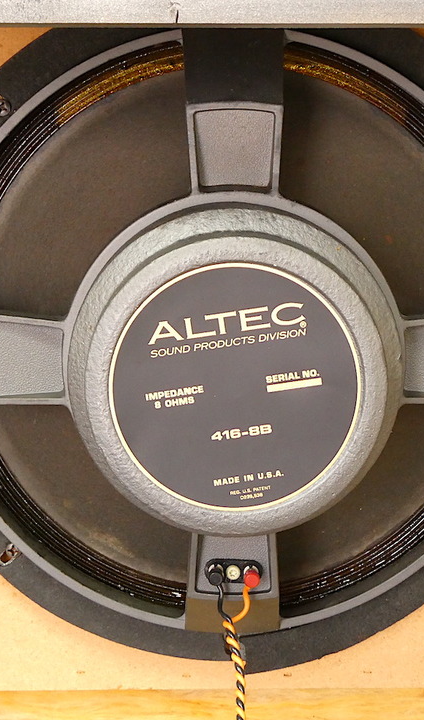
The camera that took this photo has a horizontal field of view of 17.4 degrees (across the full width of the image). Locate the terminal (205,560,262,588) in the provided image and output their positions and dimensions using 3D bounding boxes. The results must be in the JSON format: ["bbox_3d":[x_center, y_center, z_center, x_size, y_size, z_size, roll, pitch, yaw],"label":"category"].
[{"bbox_3d":[0.012,0.117,0.748,0.030,0.015,0.011,0,21,0],"label":"terminal"}]

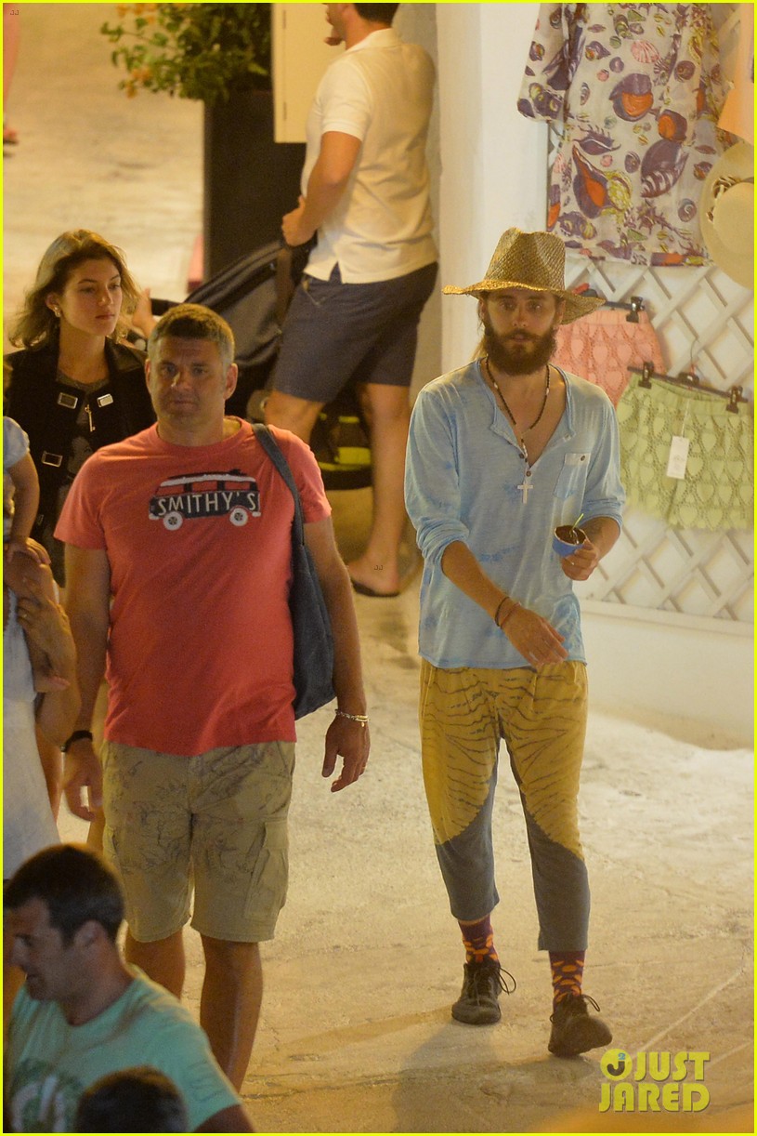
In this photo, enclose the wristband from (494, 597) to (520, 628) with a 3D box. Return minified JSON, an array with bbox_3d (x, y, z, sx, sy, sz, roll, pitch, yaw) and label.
[{"bbox_3d":[0.272,0.095,13.262,0.030,0.058,0.066,34,75,26],"label":"wristband"}]

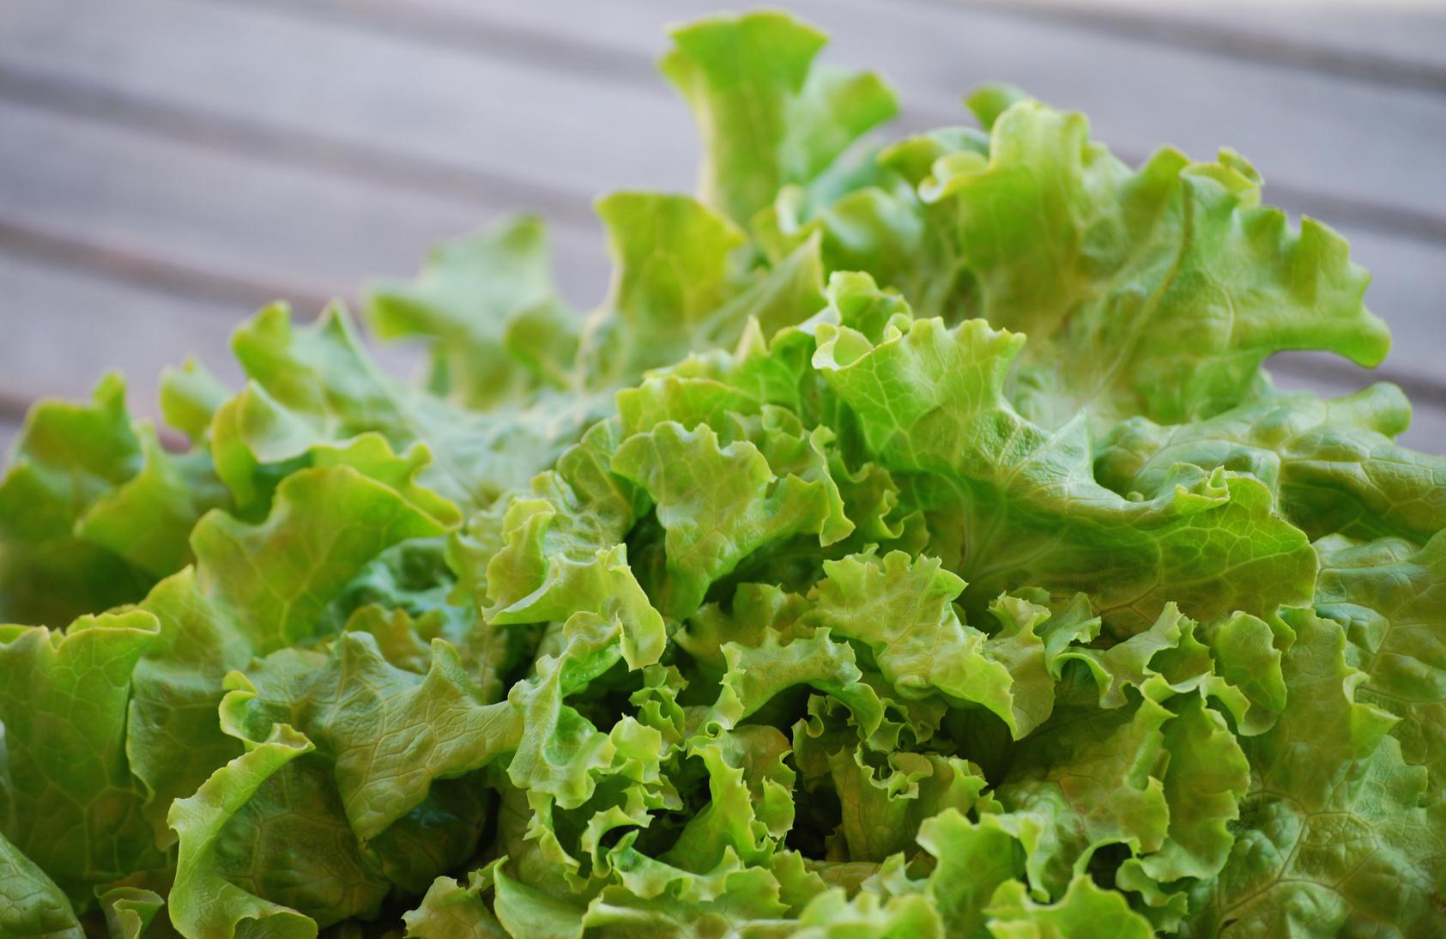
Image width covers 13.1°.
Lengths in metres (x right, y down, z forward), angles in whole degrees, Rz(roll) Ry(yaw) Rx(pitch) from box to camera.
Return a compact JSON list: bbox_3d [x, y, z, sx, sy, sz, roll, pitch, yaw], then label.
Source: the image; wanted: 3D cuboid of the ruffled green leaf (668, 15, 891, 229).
[{"bbox_3d":[0.010,-0.058,1.060,0.040,0.038,0.026,0,18,0],"label":"ruffled green leaf"}]

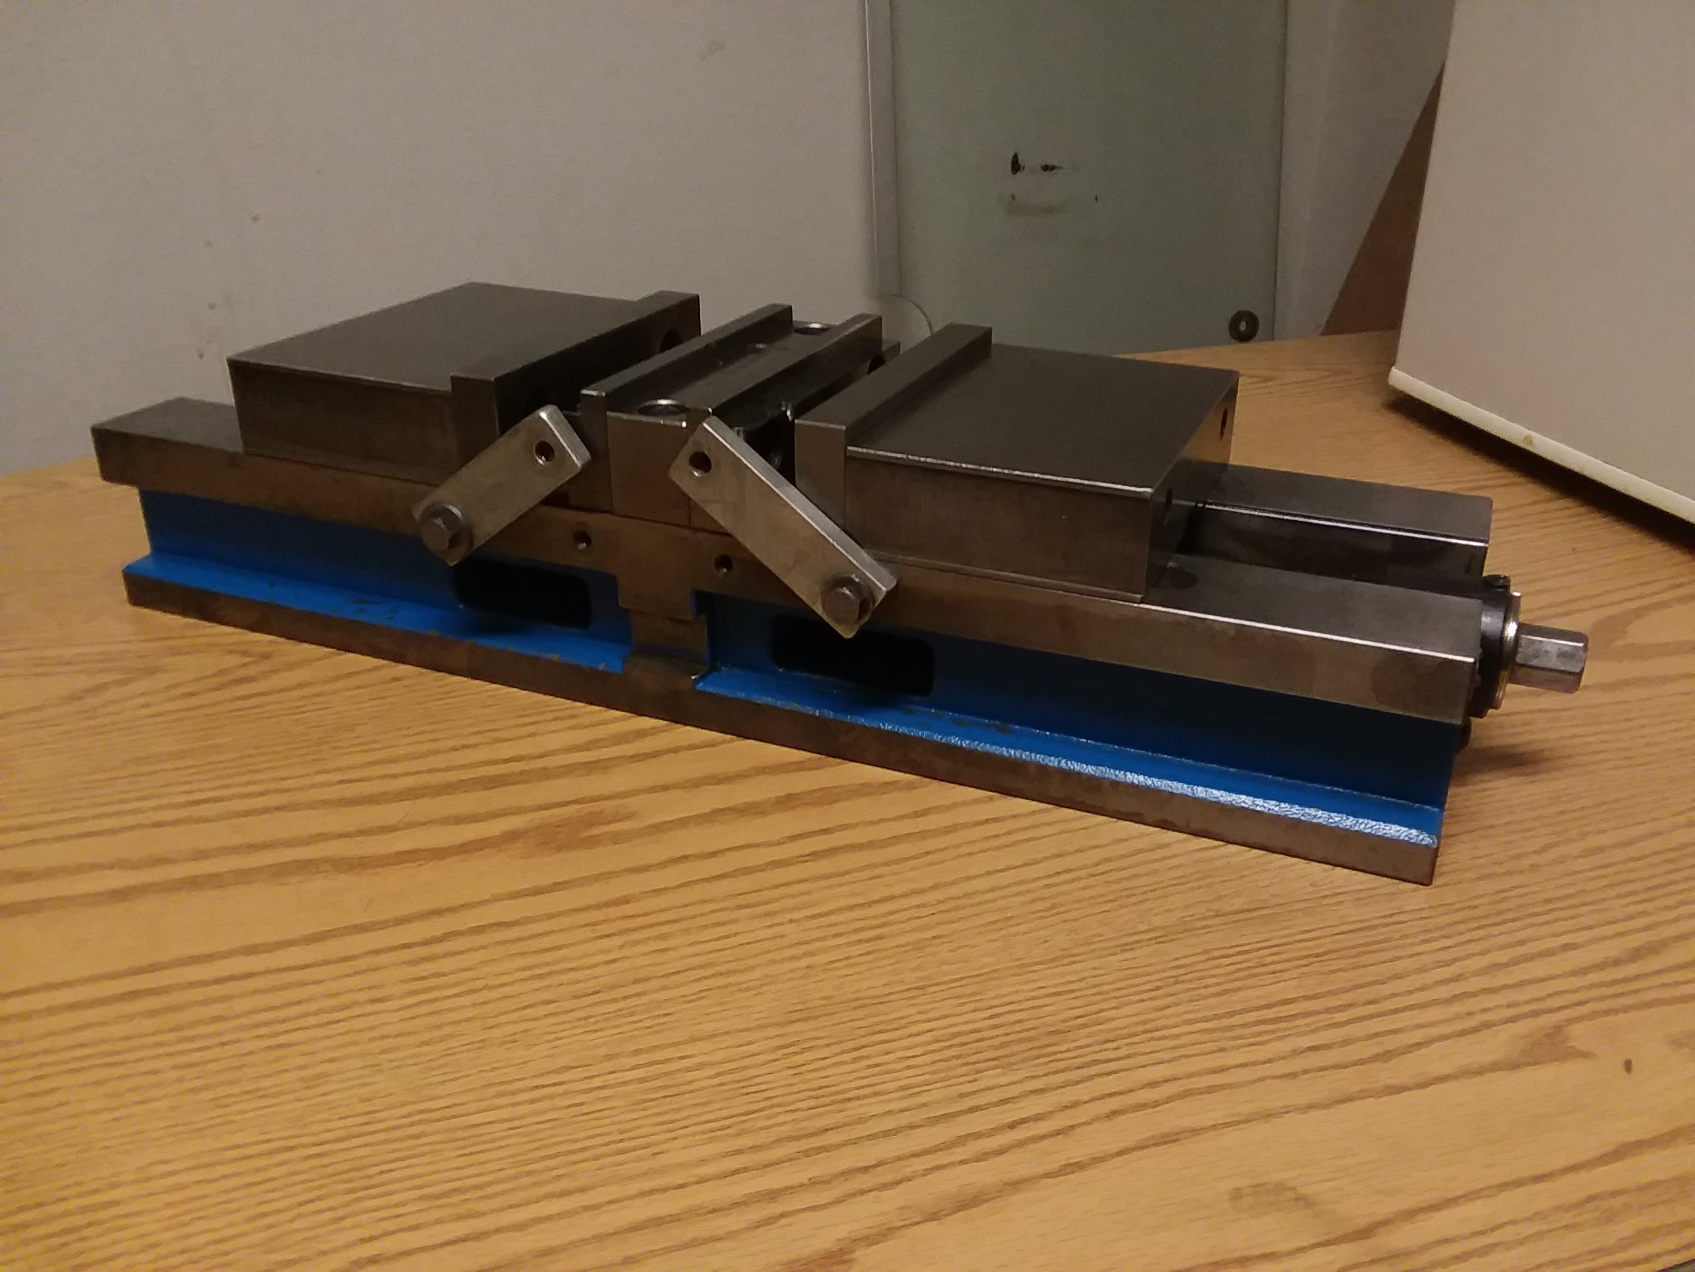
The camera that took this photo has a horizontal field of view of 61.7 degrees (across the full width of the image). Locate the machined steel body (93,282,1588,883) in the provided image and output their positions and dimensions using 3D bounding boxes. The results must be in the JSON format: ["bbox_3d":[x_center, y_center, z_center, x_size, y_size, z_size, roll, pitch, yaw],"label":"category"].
[{"bbox_3d":[-0.026,-0.048,0.557,0.572,0.121,0.169,11,27,21],"label":"machined steel body"}]

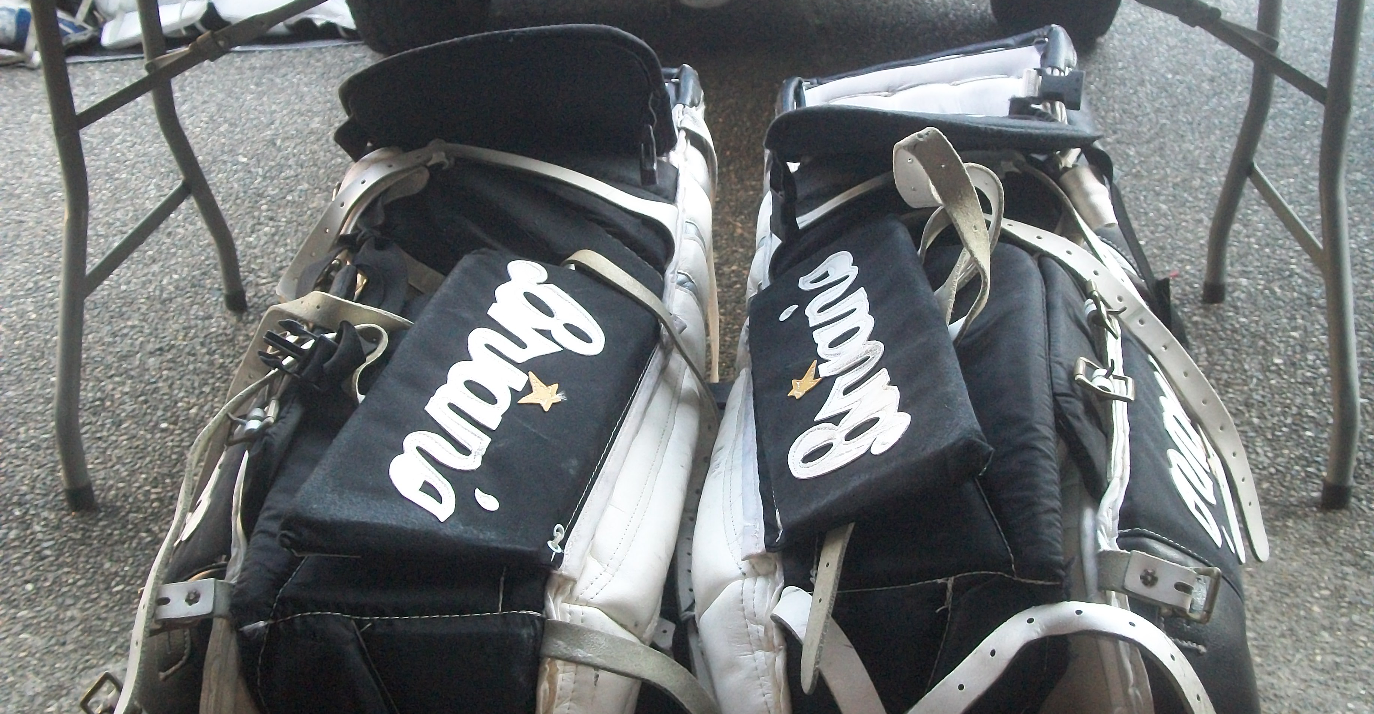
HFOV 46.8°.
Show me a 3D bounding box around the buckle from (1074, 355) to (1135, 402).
[{"bbox_3d":[0.284,0.015,1.080,0.042,0.012,0.030,22,33,-20],"label":"buckle"}]

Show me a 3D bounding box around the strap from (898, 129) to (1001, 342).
[{"bbox_3d":[0.182,-0.084,1.100,0.073,0.150,0.085,0,10,0],"label":"strap"}]

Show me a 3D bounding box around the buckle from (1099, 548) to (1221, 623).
[{"bbox_3d":[0.285,0.138,0.955,0.076,0.015,0.035,18,41,-16],"label":"buckle"}]

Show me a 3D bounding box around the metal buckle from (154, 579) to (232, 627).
[{"bbox_3d":[-0.300,0.148,0.955,0.060,0.013,0.030,-12,43,19],"label":"metal buckle"}]

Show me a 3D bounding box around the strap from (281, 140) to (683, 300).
[{"bbox_3d":[-0.158,-0.105,1.220,0.305,0.075,0.115,0,44,0],"label":"strap"}]

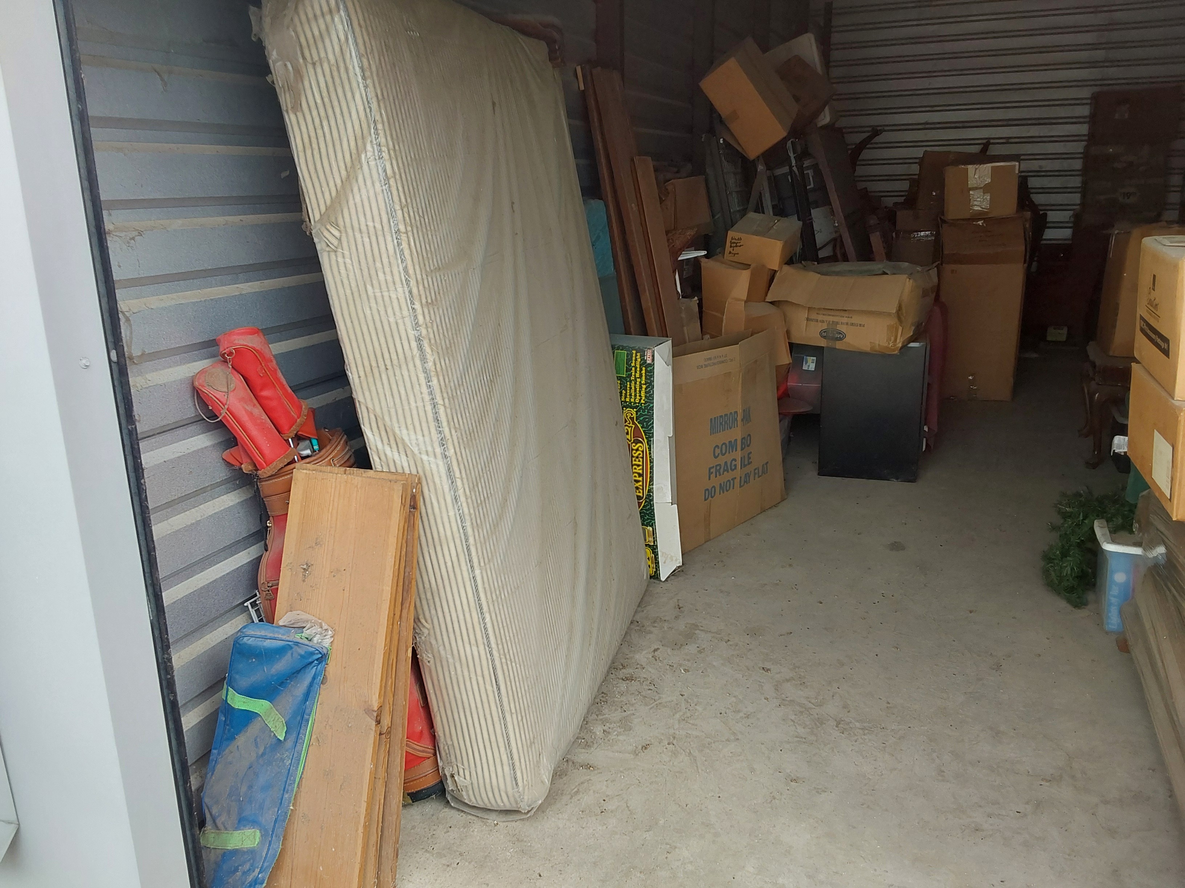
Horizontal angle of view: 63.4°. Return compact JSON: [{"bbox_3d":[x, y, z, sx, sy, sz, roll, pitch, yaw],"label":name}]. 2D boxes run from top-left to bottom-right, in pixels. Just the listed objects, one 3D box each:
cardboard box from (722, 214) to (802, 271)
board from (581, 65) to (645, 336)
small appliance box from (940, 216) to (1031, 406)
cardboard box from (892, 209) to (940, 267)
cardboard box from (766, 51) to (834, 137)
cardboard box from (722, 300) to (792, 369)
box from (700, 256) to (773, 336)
[{"bbox_3d":[0.905,-1.072,5.050,0.283,0.150,0.386,16,31,19],"label":"cardboard box"},{"bbox_3d":[0.185,-0.536,3.961,0.040,1.970,0.150,-6,12,25],"label":"board"},{"bbox_3d":[2.695,-0.944,6.624,0.500,1.200,0.500,3,16,16],"label":"small appliance box"},{"bbox_3d":[2.352,-1.482,6.928,0.350,0.420,0.380,5,17,23],"label":"cardboard box"},{"bbox_3d":[1.215,-2.039,5.578,0.290,0.300,0.280,-37,14,38],"label":"cardboard box"},{"bbox_3d":[0.856,-0.569,4.968,0.285,0.300,0.280,-1,23,24],"label":"cardboard box"},{"bbox_3d":[0.775,-0.790,5.161,0.310,0.410,0.300,10,19,36],"label":"box"}]

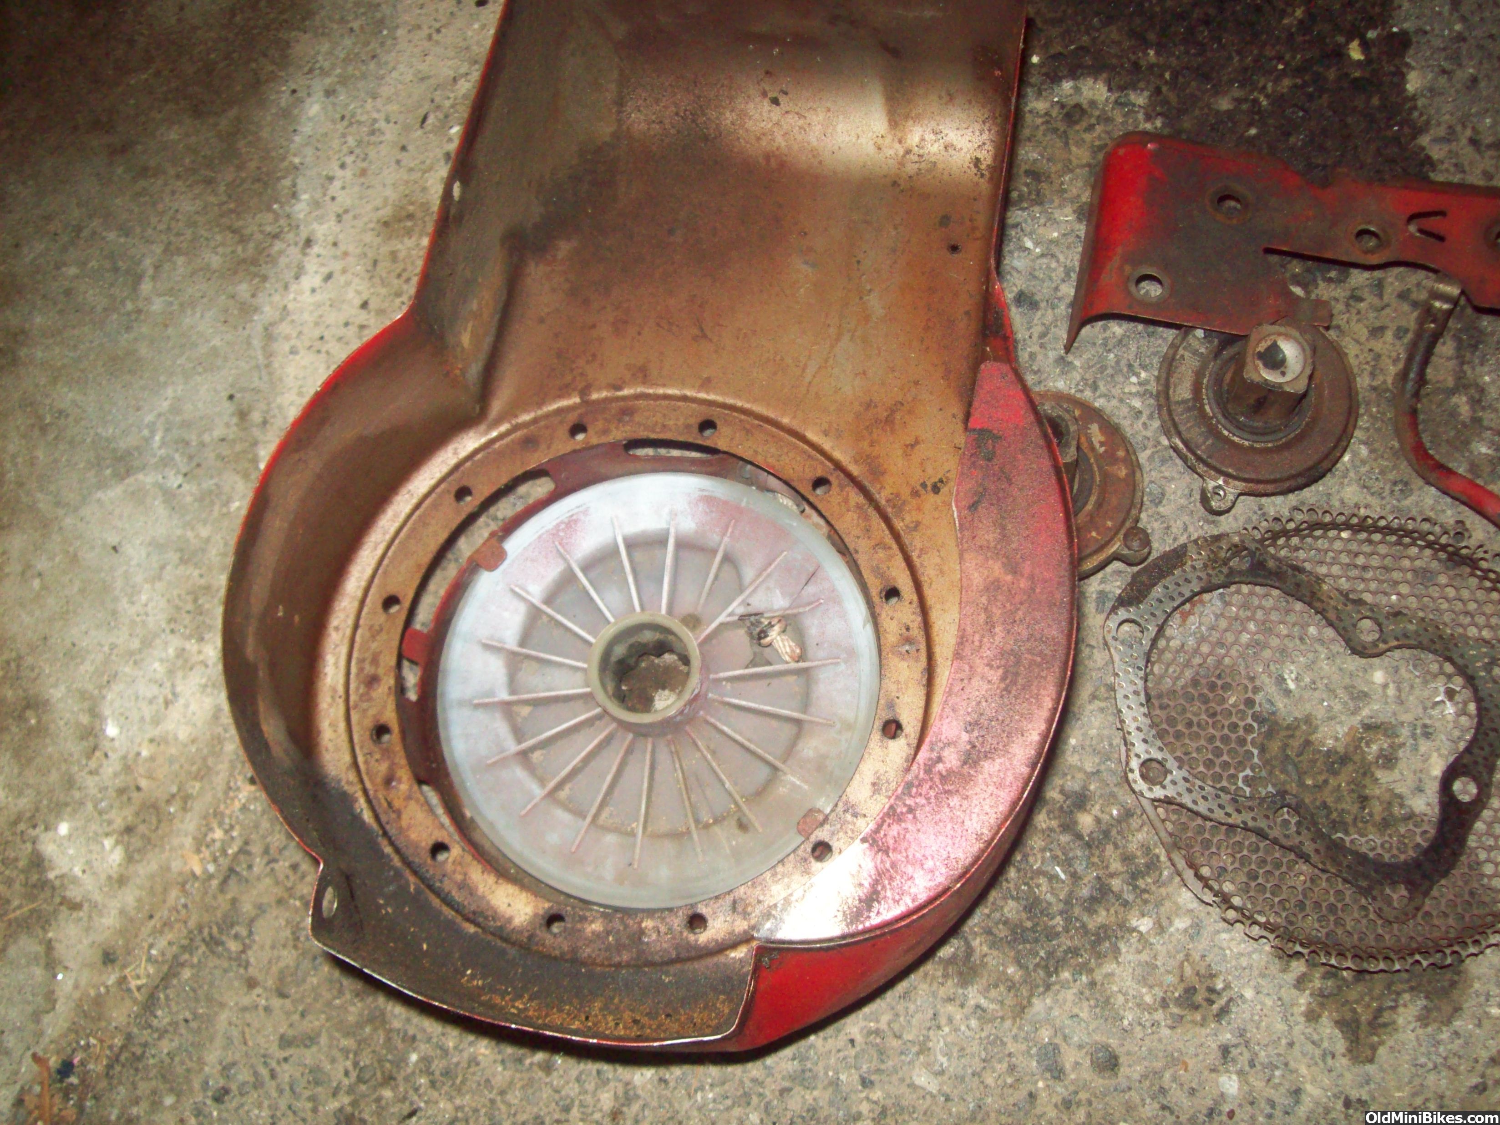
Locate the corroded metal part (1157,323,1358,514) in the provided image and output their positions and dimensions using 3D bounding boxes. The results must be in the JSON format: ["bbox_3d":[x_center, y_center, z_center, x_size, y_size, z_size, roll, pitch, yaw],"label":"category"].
[{"bbox_3d":[0.163,-0.057,0.494,0.066,0.054,0.078,22,82,13],"label":"corroded metal part"}]

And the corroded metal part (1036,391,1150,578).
[{"bbox_3d":[0.093,-0.030,0.492,0.078,0.054,0.066,34,80,13],"label":"corroded metal part"}]

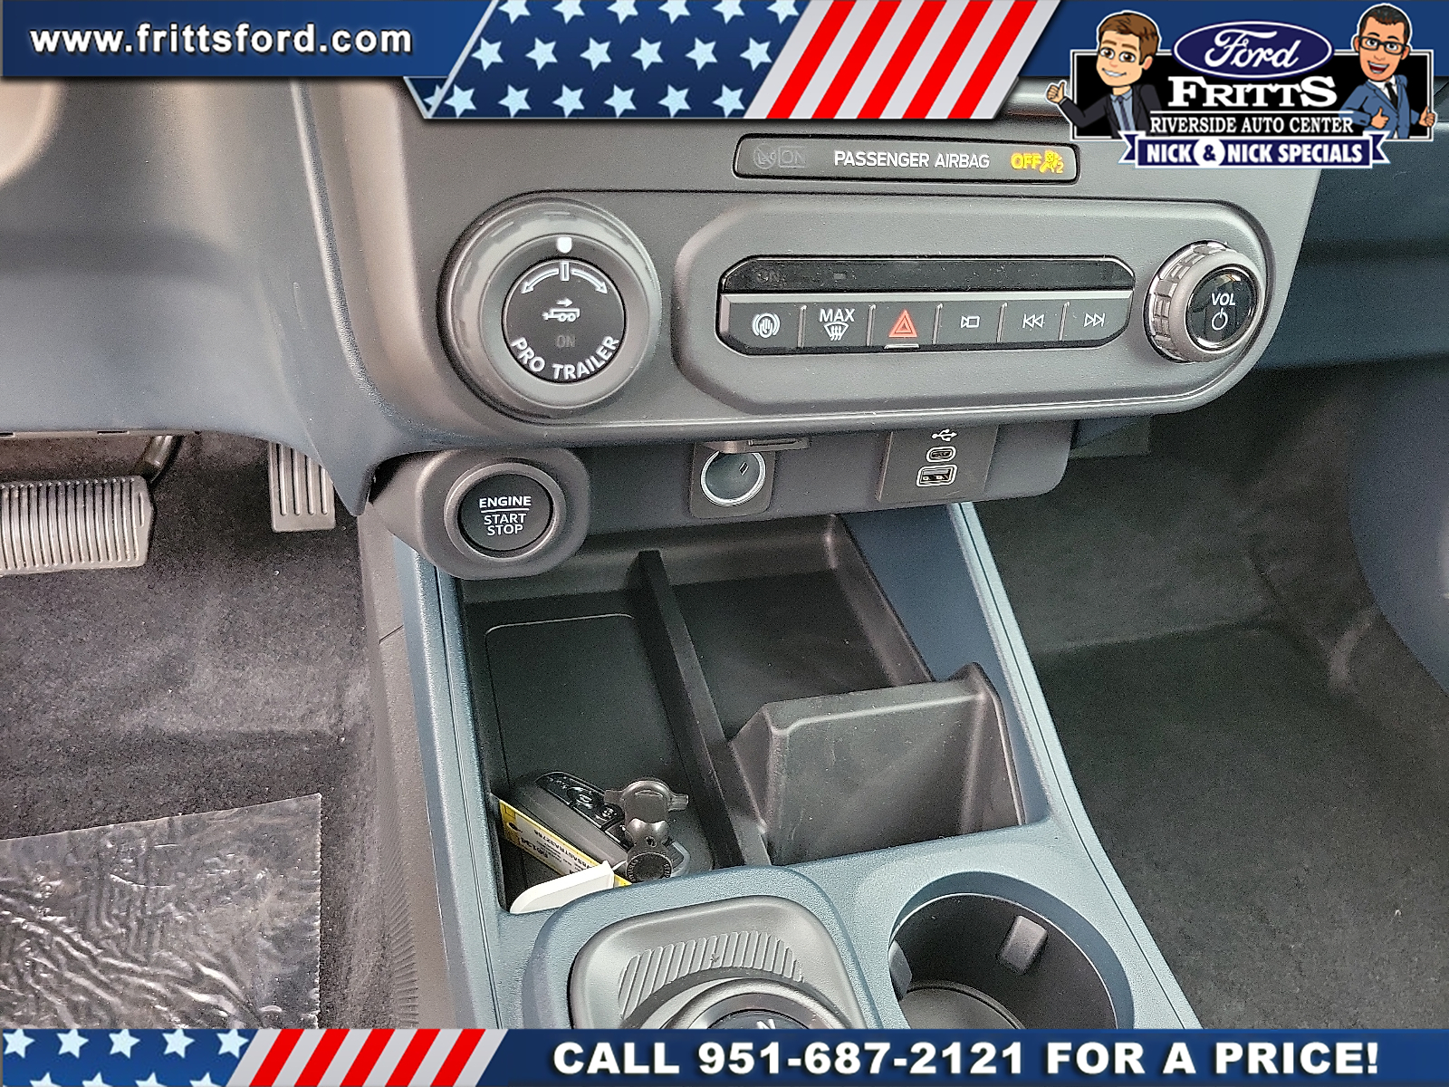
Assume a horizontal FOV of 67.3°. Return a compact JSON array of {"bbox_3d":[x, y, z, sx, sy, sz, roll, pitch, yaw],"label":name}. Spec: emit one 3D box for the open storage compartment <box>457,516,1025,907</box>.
[{"bbox_3d":[-0.003,0.056,0.502,0.218,0.082,0.195,-5,39,-17],"label":"open storage compartment"}]

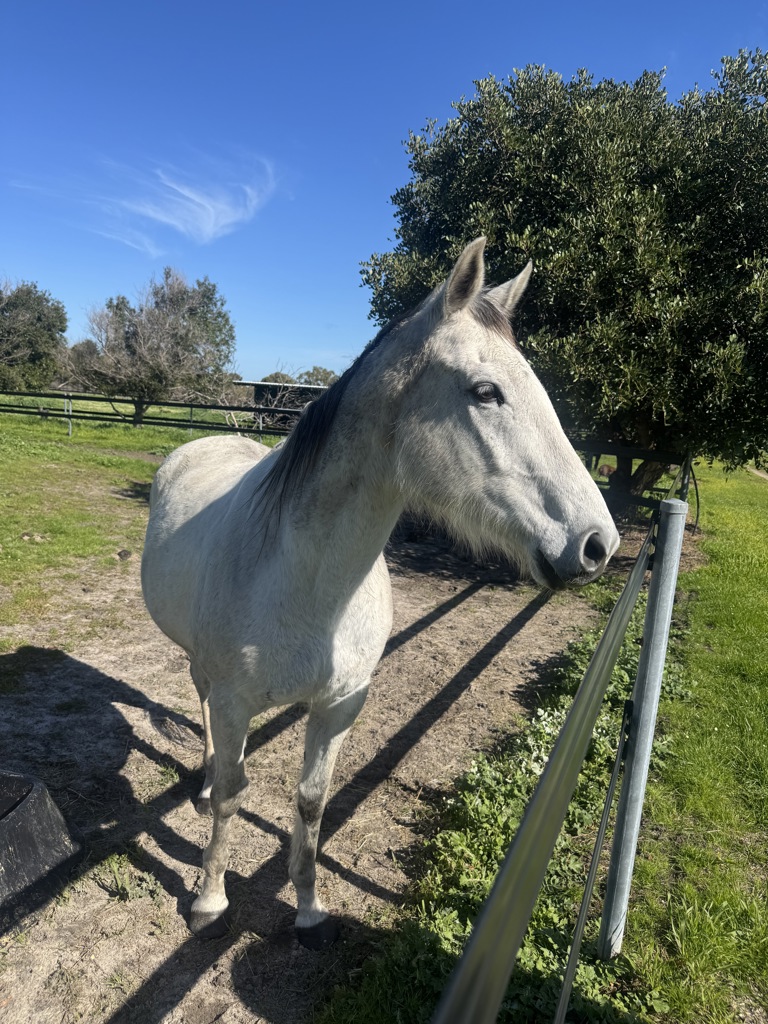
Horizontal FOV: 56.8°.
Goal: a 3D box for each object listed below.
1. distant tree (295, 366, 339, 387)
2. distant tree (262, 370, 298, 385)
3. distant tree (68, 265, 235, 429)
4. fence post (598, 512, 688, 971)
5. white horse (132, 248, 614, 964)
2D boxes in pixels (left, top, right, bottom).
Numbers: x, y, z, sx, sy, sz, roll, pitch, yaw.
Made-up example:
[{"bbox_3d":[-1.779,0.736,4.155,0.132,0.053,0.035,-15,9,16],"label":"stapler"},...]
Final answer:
[{"bbox_3d":[-7.854,-13.859,83.991,5.600,6.610,5.200,5,8,0],"label":"distant tree"},{"bbox_3d":[-12.542,-13.765,84.055,4.800,5.650,4.600,5,8,0],"label":"distant tree"},{"bbox_3d":[-9.453,-6.513,28.993,6.700,6.640,6.000,5,8,0],"label":"distant tree"},{"bbox_3d":[0.739,0.651,2.030,0.070,1.385,0.070,5,8,0],"label":"fence post"},{"bbox_3d":[-0.328,0.265,2.245,0.780,1.900,2.060,1,8,-24],"label":"white horse"}]

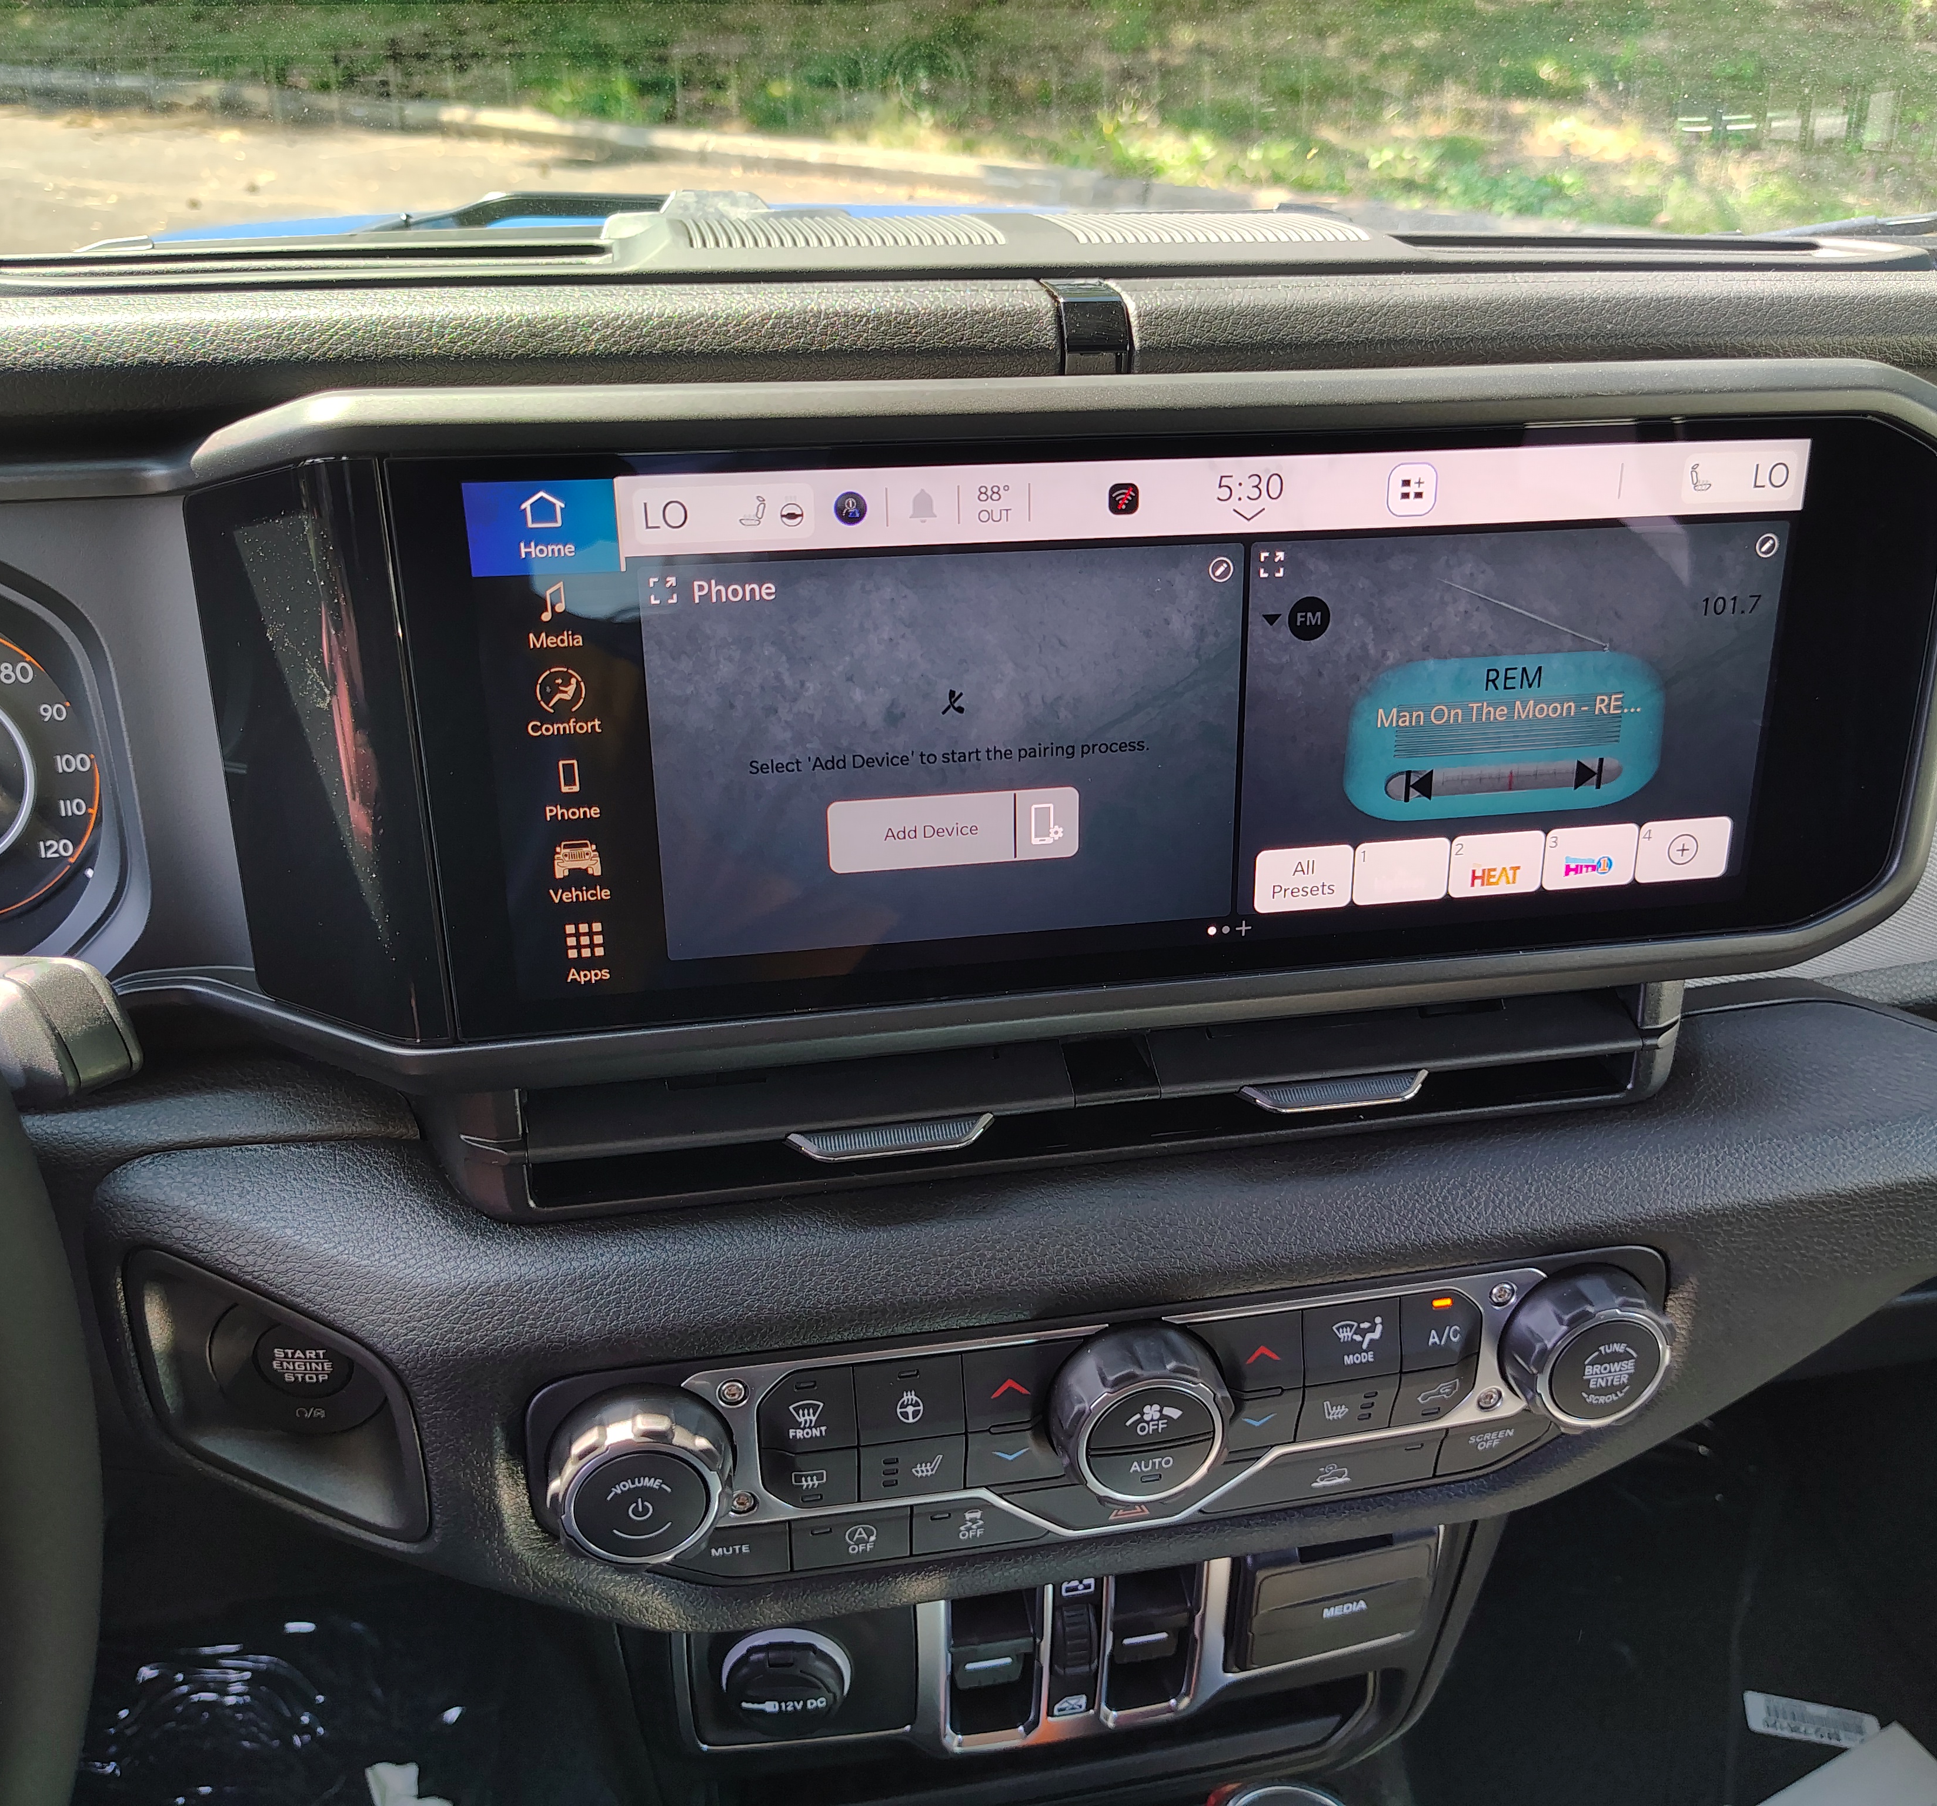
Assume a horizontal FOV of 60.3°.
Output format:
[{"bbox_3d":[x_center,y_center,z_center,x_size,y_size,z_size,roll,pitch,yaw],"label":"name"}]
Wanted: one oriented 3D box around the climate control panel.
[{"bbox_3d":[0.041,0.134,0.419,0.292,0.073,0.037,-5,24,-9],"label":"climate control panel"}]

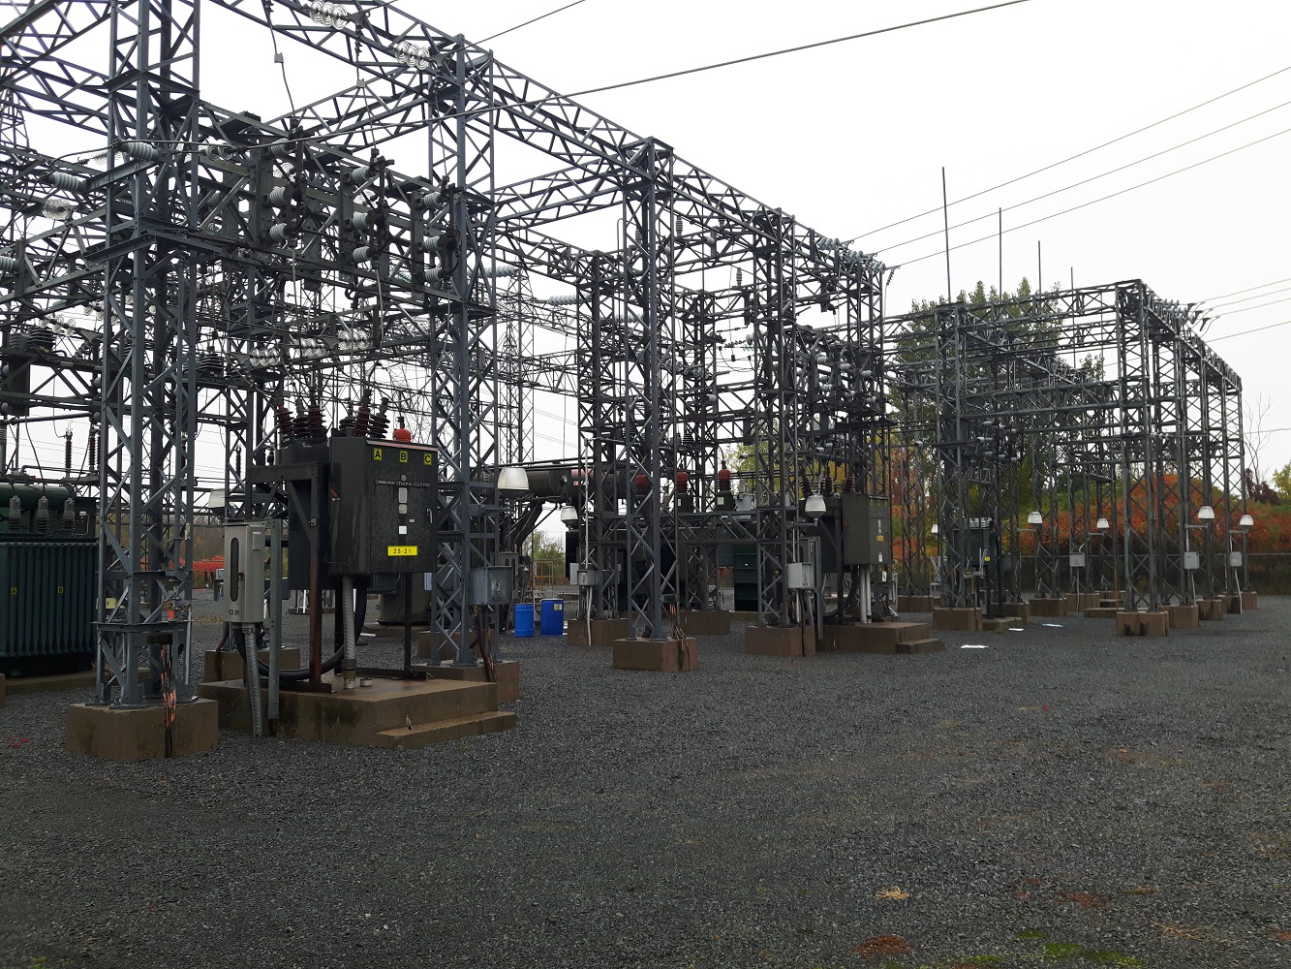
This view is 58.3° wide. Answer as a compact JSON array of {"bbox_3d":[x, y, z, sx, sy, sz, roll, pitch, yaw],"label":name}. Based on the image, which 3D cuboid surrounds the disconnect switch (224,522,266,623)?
[{"bbox_3d":[-4.177,0.928,12.024,0.360,1.010,0.245,-3,-4,33],"label":"disconnect switch"}]

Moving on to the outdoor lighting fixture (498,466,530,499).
[{"bbox_3d":[-1.697,-0.023,14.850,0.405,0.420,0.405,-3,-4,33],"label":"outdoor lighting fixture"}]

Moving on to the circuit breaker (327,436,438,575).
[{"bbox_3d":[-2.854,0.262,12.694,0.600,1.420,1.010,-3,-4,33],"label":"circuit breaker"}]

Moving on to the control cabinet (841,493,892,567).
[{"bbox_3d":[4.409,0.926,23.126,0.580,1.360,1.030,-3,-4,33],"label":"control cabinet"}]

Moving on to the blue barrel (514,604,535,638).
[{"bbox_3d":[-2.957,3.338,28.300,0.485,0.810,0.485,-1,-4,0],"label":"blue barrel"}]

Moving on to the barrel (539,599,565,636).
[{"bbox_3d":[-2.356,3.344,29.100,0.585,0.920,0.585,-1,-4,0],"label":"barrel"}]

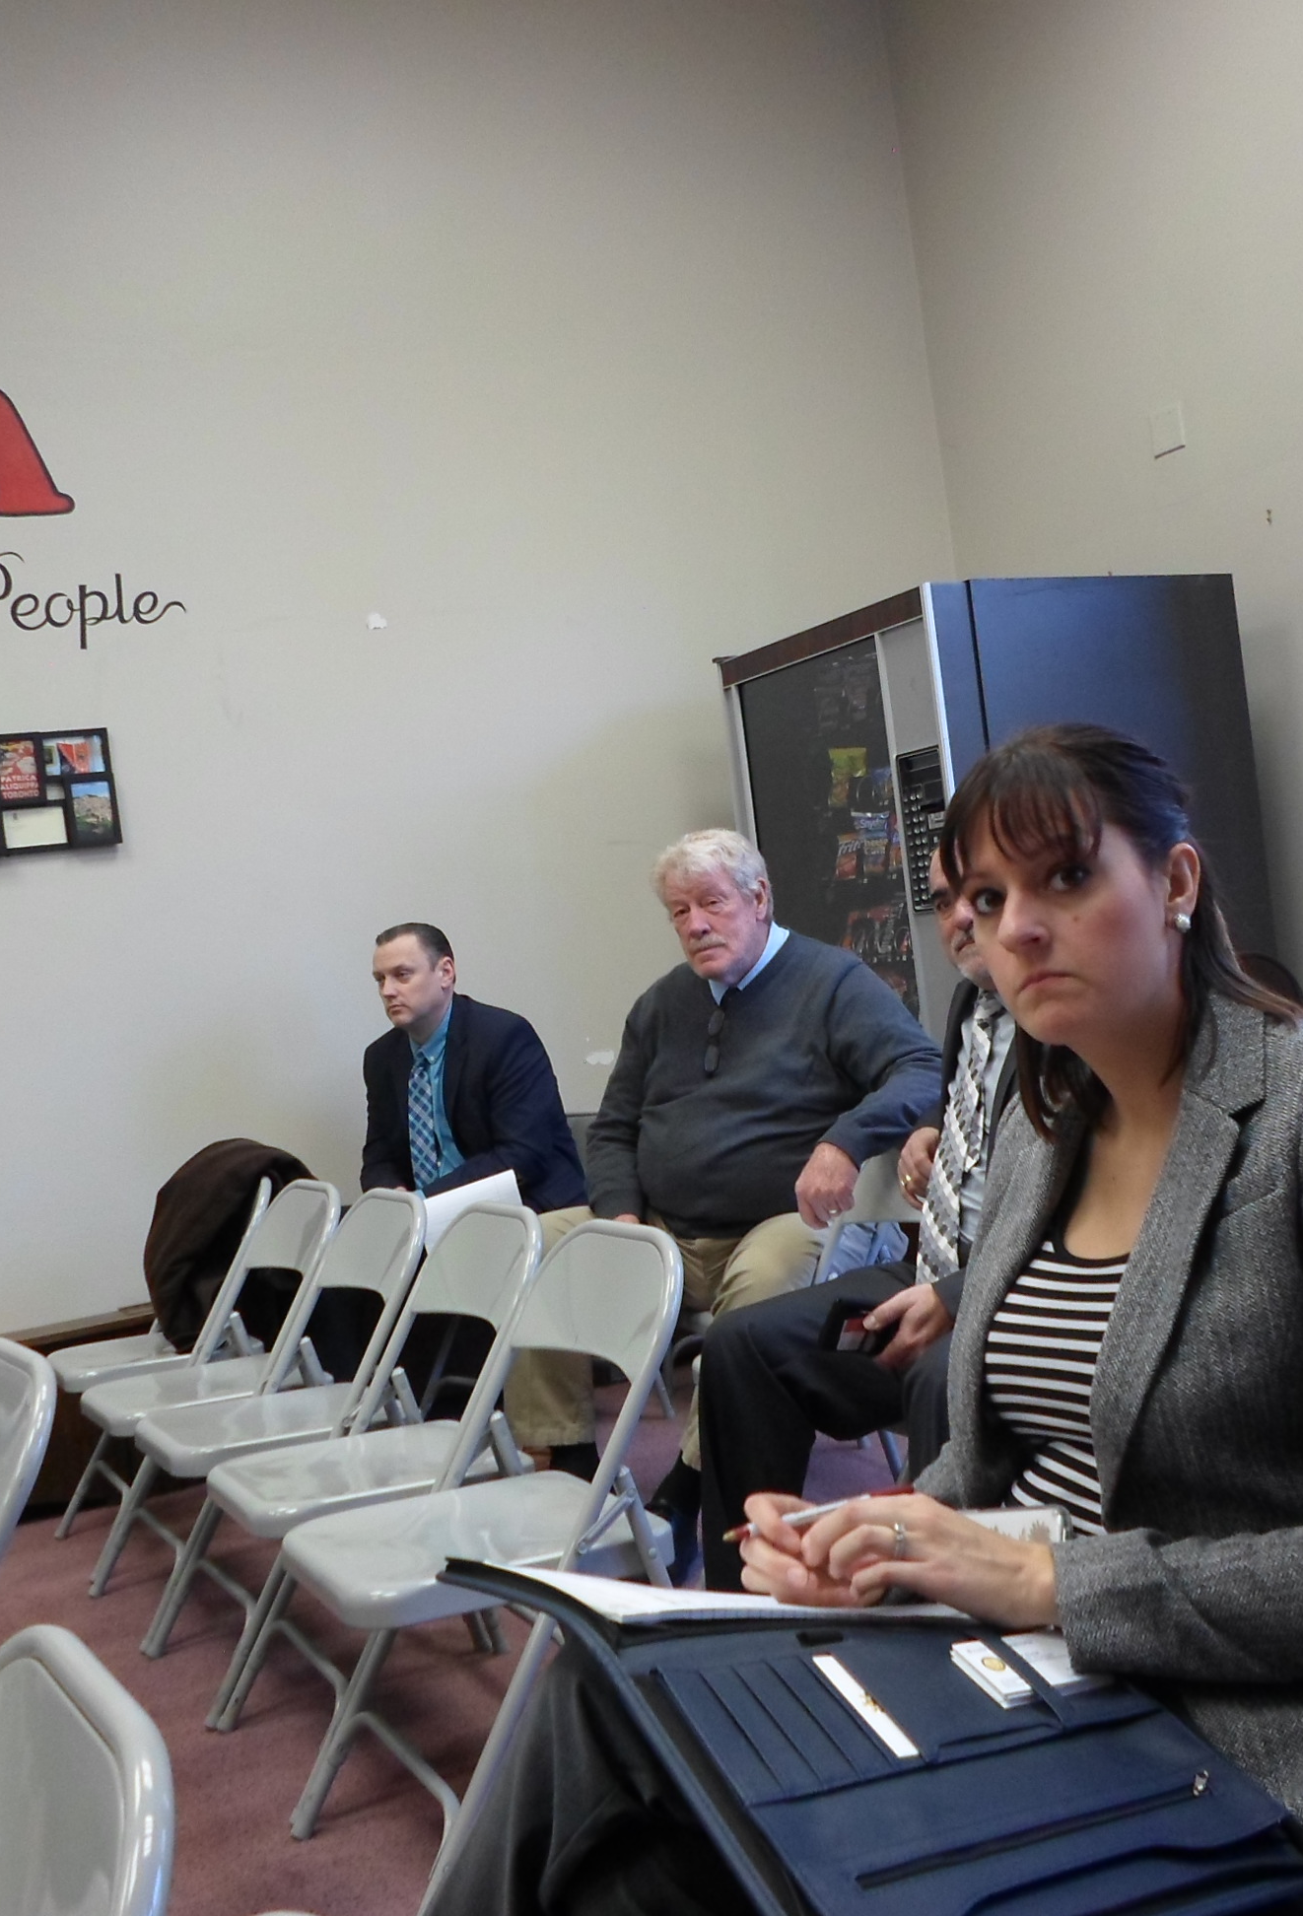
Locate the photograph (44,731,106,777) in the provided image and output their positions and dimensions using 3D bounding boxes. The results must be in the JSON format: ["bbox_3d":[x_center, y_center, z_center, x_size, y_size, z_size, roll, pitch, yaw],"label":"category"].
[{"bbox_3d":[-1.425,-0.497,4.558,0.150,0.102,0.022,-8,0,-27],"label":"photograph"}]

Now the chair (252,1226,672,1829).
[{"bbox_3d":[-0.204,0.764,2.387,0.520,0.758,0.465,-8,0,-27],"label":"chair"}]

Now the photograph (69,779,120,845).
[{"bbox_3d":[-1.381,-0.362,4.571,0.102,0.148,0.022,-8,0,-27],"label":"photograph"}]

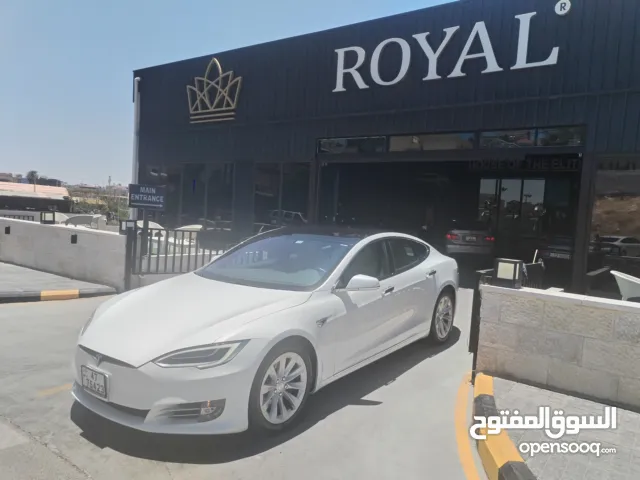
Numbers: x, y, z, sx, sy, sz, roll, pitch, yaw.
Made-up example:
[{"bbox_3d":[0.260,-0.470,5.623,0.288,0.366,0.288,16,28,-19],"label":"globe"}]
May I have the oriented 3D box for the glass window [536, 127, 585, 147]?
[{"bbox_3d":[4.720,-2.012,9.442,0.850,0.387,0.080,6,5,36],"label":"glass window"}]

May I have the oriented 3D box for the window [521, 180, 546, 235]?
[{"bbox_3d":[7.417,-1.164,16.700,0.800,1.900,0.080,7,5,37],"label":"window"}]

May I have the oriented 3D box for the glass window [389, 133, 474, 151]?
[{"bbox_3d":[2.529,-2.252,11.062,2.080,0.389,0.080,6,5,36],"label":"glass window"}]

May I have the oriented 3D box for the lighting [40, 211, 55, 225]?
[{"bbox_3d":[-5.707,-0.472,10.079,0.210,0.260,0.210,6,5,36],"label":"lighting"}]

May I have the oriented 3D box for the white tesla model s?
[{"bbox_3d":[-0.068,0.563,5.268,2.020,1.440,4.970,5,6,36],"label":"white tesla model s"}]

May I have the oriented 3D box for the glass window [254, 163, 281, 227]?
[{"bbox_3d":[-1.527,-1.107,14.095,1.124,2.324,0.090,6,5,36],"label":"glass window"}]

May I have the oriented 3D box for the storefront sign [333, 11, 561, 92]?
[{"bbox_3d":[2.499,-4.198,10.914,5.392,1.130,0.120,6,5,36],"label":"storefront sign"}]

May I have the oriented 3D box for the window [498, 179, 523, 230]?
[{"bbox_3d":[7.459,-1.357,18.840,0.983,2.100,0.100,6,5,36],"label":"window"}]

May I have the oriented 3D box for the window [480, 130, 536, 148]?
[{"bbox_3d":[3.918,-2.098,10.036,1.136,0.379,0.080,6,5,36],"label":"window"}]

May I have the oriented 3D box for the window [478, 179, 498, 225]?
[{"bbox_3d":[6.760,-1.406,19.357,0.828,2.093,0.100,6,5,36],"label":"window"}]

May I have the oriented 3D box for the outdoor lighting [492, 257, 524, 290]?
[{"bbox_3d":[1.781,0.317,4.542,0.210,0.260,0.210,6,5,36],"label":"outdoor lighting"}]

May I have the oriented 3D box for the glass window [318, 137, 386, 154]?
[{"bbox_3d":[0.822,-2.438,12.324,2.069,0.403,0.080,6,5,36],"label":"glass window"}]

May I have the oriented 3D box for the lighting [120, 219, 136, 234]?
[{"bbox_3d":[-3.243,-0.208,8.150,0.210,0.250,0.210,7,5,37],"label":"lighting"}]

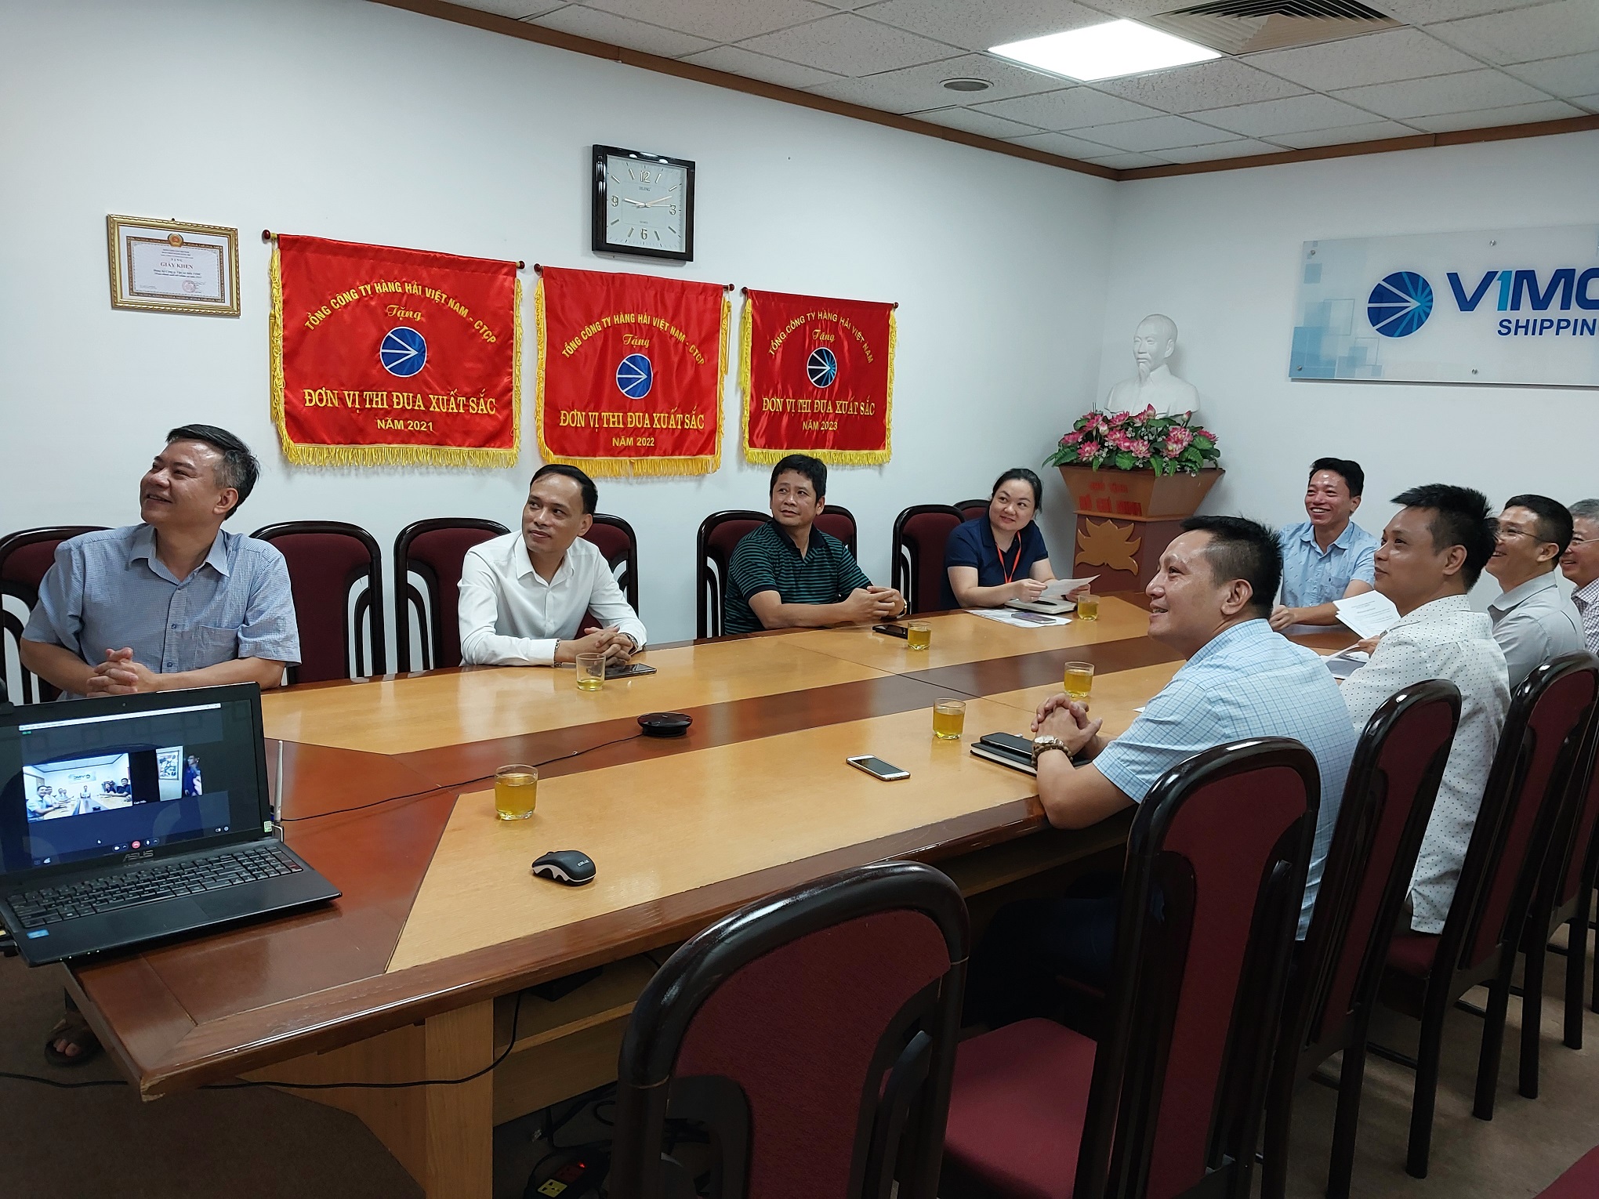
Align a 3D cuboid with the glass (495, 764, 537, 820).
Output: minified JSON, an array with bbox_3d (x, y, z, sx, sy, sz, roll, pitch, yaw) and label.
[{"bbox_3d":[-0.464,0.316,2.276,0.070,0.075,0.070,2,8,0],"label":"glass"}]

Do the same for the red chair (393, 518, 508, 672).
[{"bbox_3d":[-0.957,0.299,4.301,0.430,1.060,0.560,-5,11,-42],"label":"red chair"}]

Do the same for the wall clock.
[{"bbox_3d":[-0.550,-1.390,4.889,0.435,0.350,0.050,-5,11,-43],"label":"wall clock"}]

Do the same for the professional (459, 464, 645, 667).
[{"bbox_3d":[-0.737,0.250,3.919,0.550,1.280,0.730,-2,9,-28],"label":"professional"}]

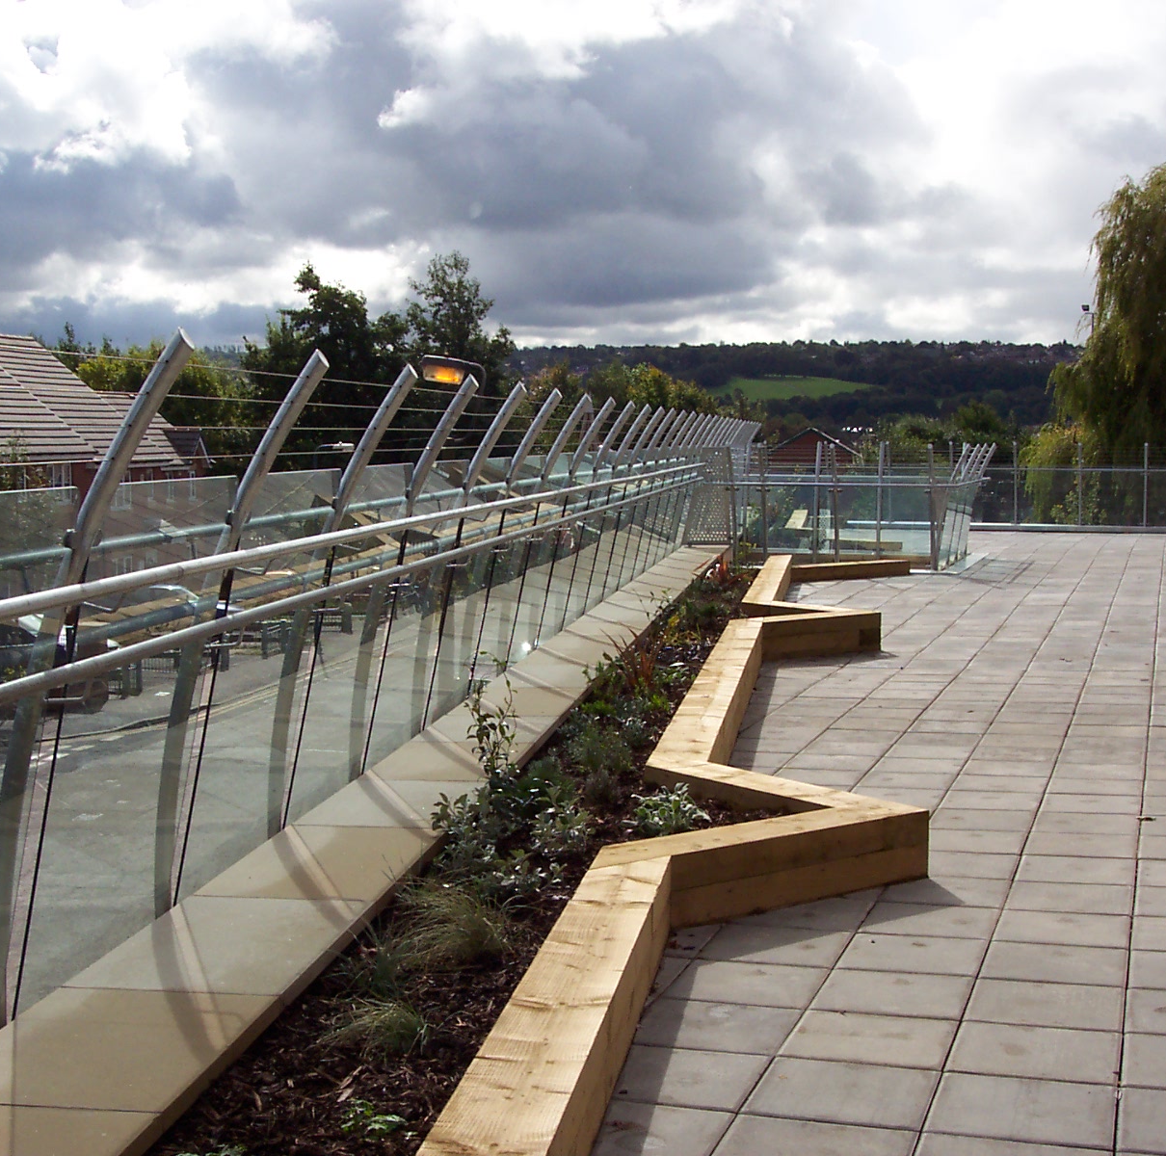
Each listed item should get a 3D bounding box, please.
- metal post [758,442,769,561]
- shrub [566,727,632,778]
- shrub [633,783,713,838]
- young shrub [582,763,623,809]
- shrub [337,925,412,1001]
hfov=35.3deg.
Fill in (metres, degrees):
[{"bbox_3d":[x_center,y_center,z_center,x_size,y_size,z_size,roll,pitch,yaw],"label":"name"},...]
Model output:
[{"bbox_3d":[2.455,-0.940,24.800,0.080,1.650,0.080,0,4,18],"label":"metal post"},{"bbox_3d":[0.075,0.797,8.300,0.300,0.240,0.290,-1,4,0],"label":"shrub"},{"bbox_3d":[0.347,0.902,7.070,0.300,0.190,0.290,-1,4,0],"label":"shrub"},{"bbox_3d":[0.083,0.872,7.620,0.175,0.180,0.170,-1,4,0],"label":"young shrub"},{"bbox_3d":[-0.572,1.055,5.030,0.210,0.200,0.210,-1,4,0],"label":"shrub"}]

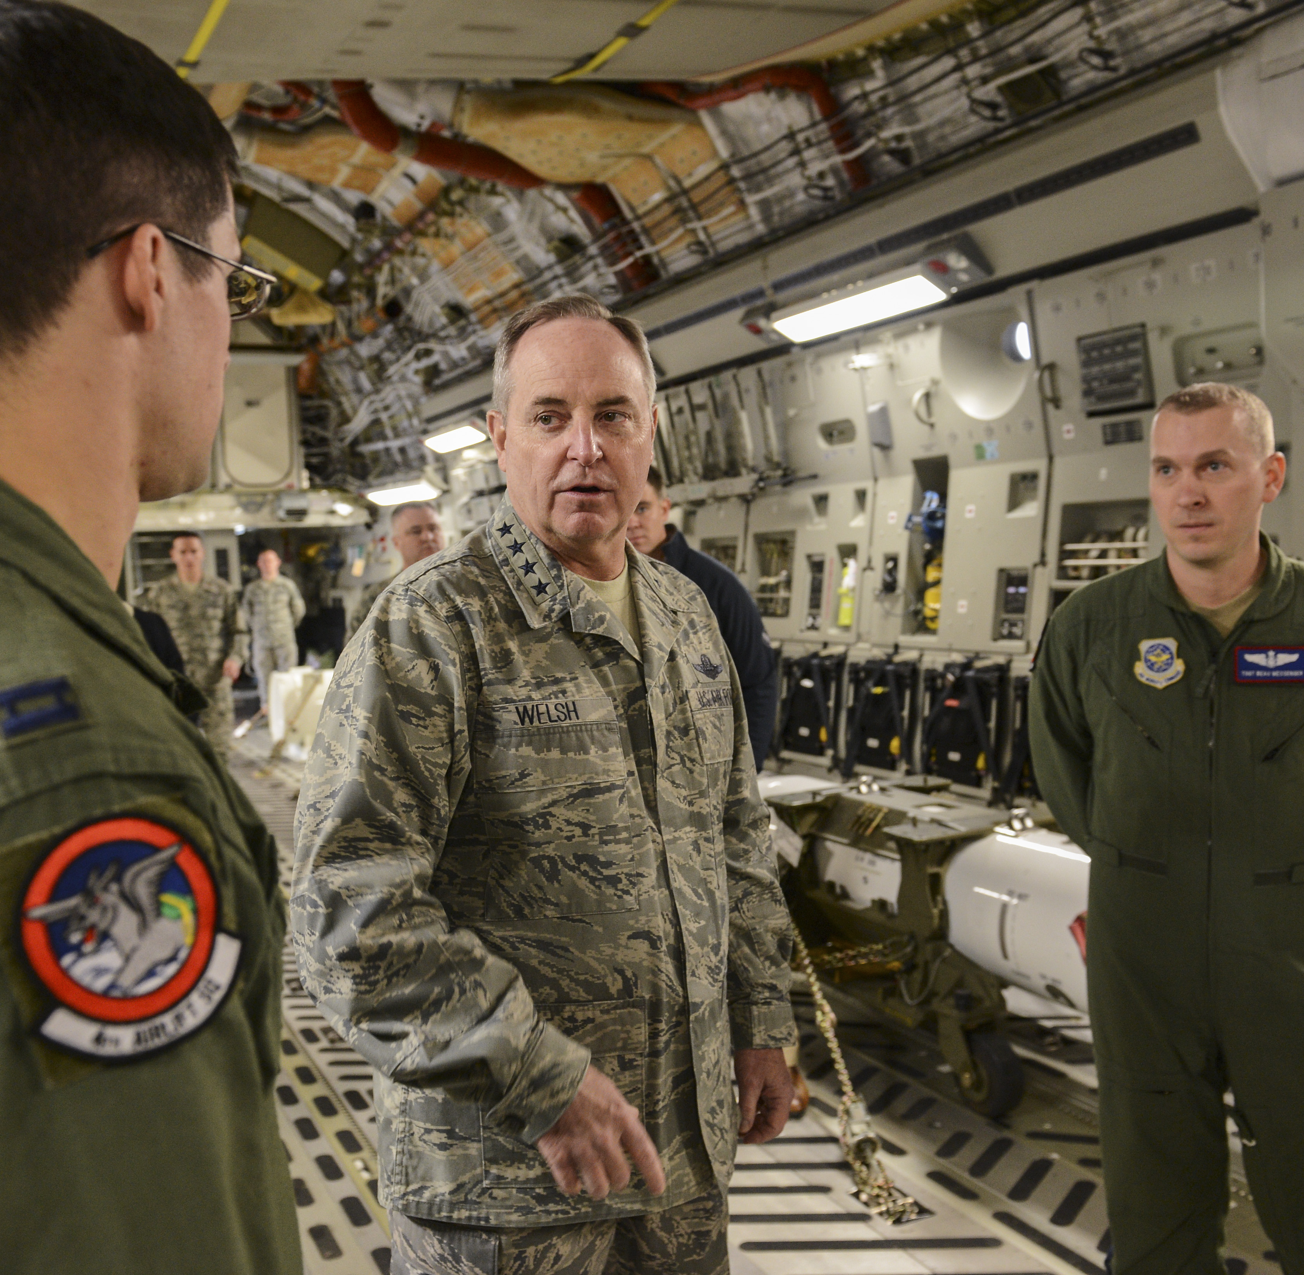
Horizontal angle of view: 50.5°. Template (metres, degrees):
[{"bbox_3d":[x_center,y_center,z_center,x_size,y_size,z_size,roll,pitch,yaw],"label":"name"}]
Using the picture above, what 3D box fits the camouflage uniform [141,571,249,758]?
[{"bbox_3d":[-2.626,0.342,8.038,0.600,1.420,0.330,-3,3,-17],"label":"camouflage uniform"}]

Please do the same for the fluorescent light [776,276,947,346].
[{"bbox_3d":[0.888,-1.430,6.003,0.165,0.080,1.130,29,-11,-24],"label":"fluorescent light"}]

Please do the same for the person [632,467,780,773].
[{"bbox_3d":[0.120,0.415,3.850,0.550,1.790,0.360,-1,3,22],"label":"person"}]

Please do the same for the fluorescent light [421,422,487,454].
[{"bbox_3d":[-1.566,-1.601,11.024,0.165,0.080,1.130,29,-11,-24],"label":"fluorescent light"}]

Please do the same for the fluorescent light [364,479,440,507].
[{"bbox_3d":[-2.141,-1.246,11.963,0.165,0.080,1.130,31,-16,-31],"label":"fluorescent light"}]

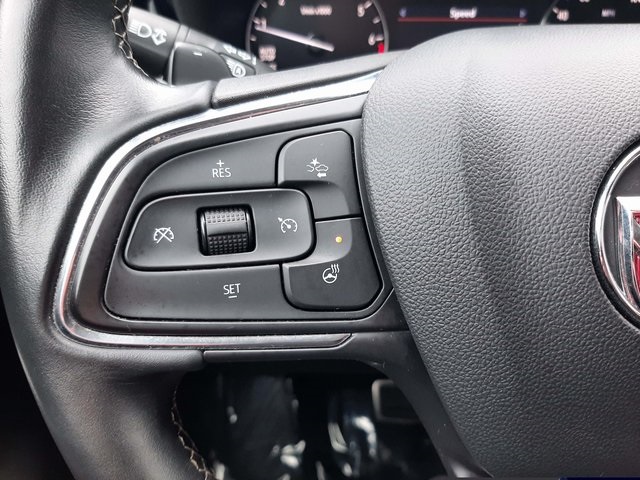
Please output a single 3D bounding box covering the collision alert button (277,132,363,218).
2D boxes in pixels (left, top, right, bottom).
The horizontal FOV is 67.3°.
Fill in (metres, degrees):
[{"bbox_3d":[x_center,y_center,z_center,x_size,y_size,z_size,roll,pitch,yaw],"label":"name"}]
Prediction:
[{"bbox_3d":[0.000,-0.020,0.147,0.024,0.026,0.007,-3,-6,-3],"label":"collision alert button"}]

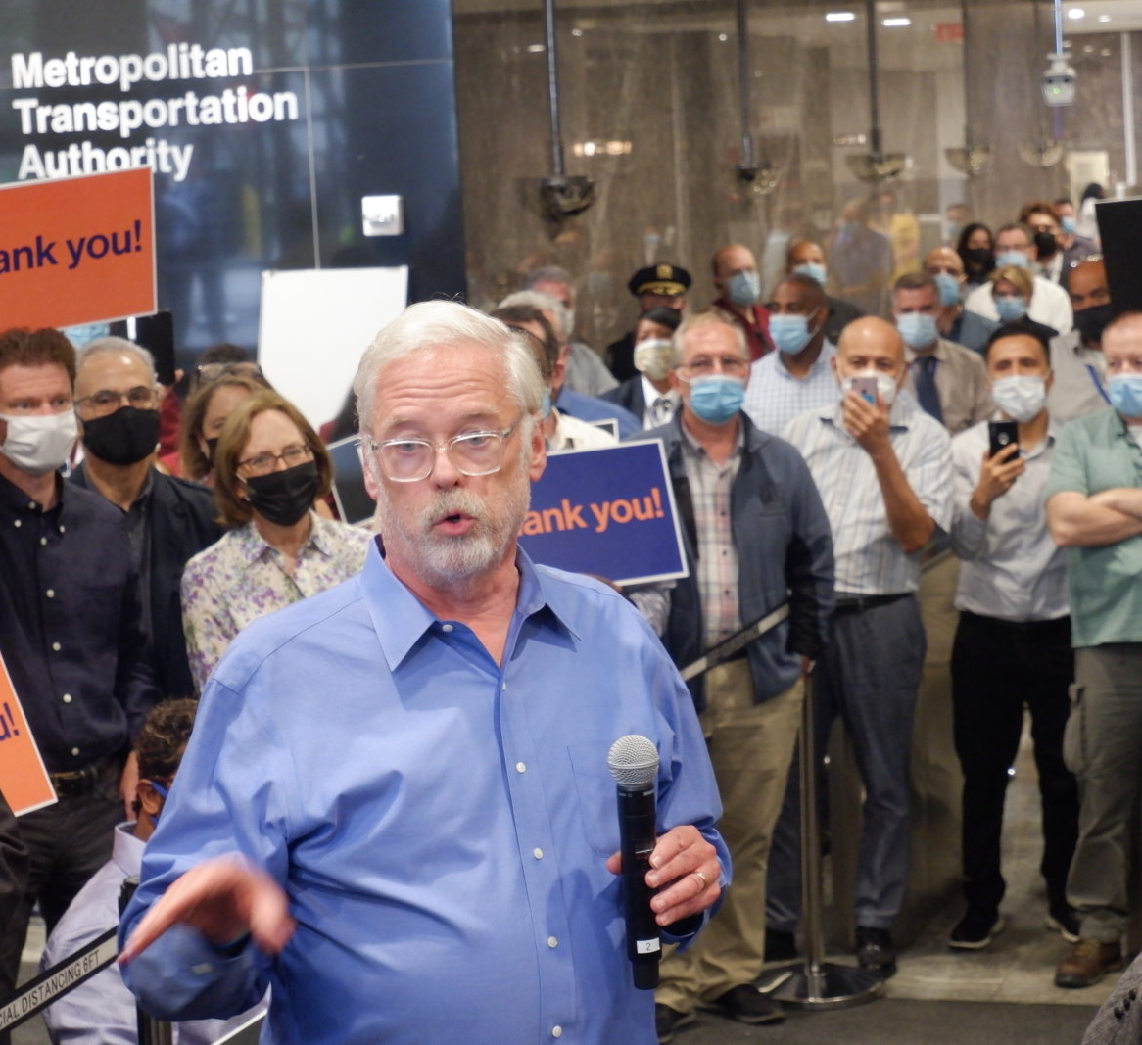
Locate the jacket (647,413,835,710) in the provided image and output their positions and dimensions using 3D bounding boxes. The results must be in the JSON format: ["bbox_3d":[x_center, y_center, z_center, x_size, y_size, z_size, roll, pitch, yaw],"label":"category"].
[{"bbox_3d":[0.399,0.099,7.330,0.530,0.750,0.340,-2,7,7],"label":"jacket"}]

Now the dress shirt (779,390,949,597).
[{"bbox_3d":[0.768,-0.075,7.720,0.480,0.560,0.330,-2,7,6],"label":"dress shirt"}]

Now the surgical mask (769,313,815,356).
[{"bbox_3d":[0.679,-0.575,9.100,0.143,0.125,0.090,1,7,31],"label":"surgical mask"}]

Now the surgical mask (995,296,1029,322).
[{"bbox_3d":[1.832,-0.887,12.300,0.135,0.115,0.080,-1,7,10],"label":"surgical mask"}]

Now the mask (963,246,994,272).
[{"bbox_3d":[2.039,-1.321,14.800,0.140,0.125,0.090,-2,5,3],"label":"mask"}]

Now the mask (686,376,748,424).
[{"bbox_3d":[0.358,-0.301,7.280,0.148,0.125,0.090,-2,6,2],"label":"mask"}]

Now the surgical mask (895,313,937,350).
[{"bbox_3d":[1.182,-0.653,10.100,0.145,0.124,0.090,-2,6,6],"label":"surgical mask"}]

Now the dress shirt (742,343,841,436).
[{"bbox_3d":[0.729,-0.253,9.500,0.500,0.660,0.300,-1,7,14],"label":"dress shirt"}]

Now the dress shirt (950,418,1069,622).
[{"bbox_3d":[1.215,-0.011,7.970,0.410,0.560,0.300,-2,6,7],"label":"dress shirt"}]

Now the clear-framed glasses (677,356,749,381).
[{"bbox_3d":[0.339,-0.371,7.100,0.142,0.048,0.140,-4,5,-10],"label":"clear-framed glasses"}]

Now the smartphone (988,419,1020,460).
[{"bbox_3d":[1.114,-0.190,7.600,0.075,0.150,0.010,-1,13,9],"label":"smartphone"}]

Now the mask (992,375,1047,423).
[{"bbox_3d":[1.192,-0.331,7.850,0.148,0.125,0.090,-2,6,7],"label":"mask"}]

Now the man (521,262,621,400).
[{"bbox_3d":[0.005,-0.006,10.489,0.520,1.800,0.320,-6,7,-30],"label":"man"}]

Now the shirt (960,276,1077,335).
[{"bbox_3d":[1.940,-0.733,12.800,0.500,0.660,0.300,-2,7,8],"label":"shirt"}]

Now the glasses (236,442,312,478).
[{"bbox_3d":[-0.547,-0.115,5.500,0.138,0.044,0.138,-10,5,-14],"label":"glasses"}]

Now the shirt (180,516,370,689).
[{"bbox_3d":[-0.545,0.281,5.600,0.420,0.580,0.270,-4,5,-16],"label":"shirt"}]

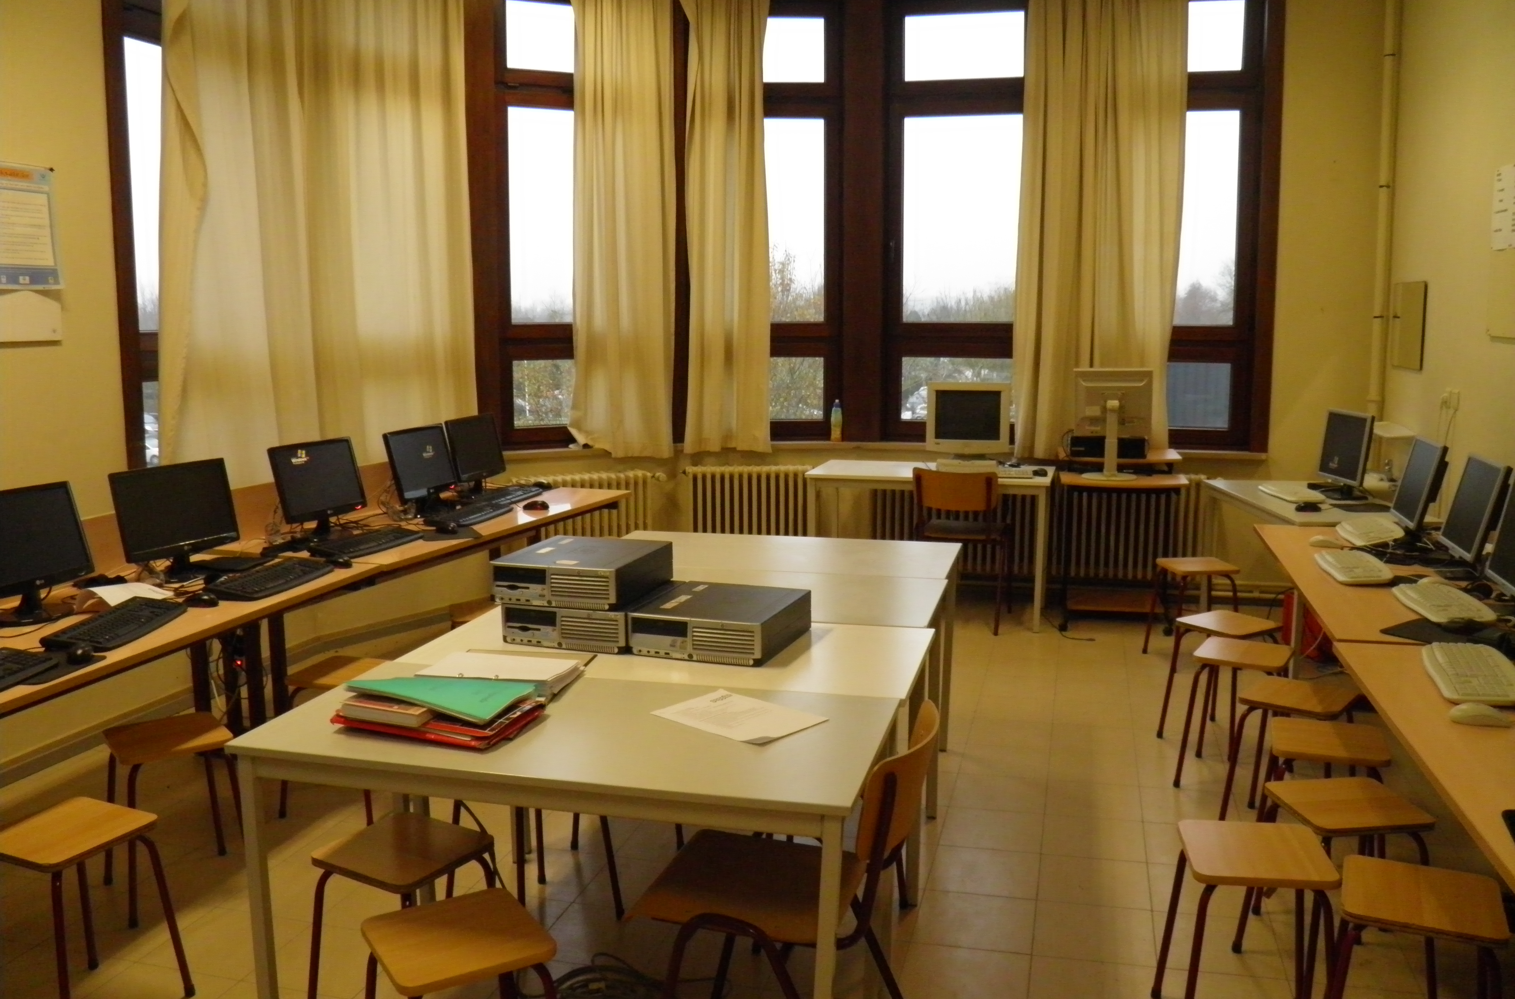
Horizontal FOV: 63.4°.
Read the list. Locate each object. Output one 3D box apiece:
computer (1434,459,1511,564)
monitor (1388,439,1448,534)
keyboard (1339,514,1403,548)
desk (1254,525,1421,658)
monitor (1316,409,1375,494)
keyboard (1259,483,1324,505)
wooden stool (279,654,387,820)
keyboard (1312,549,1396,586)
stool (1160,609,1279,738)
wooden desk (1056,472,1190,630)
[{"bbox_3d":[2.231,0.049,3.818,0.190,0.370,0.375,2,9,14],"label":"computer"},{"bbox_3d":[2.319,-0.017,4.272,0.200,0.380,0.373,2,9,15],"label":"monitor"},{"bbox_3d":[2.245,0.110,4.497,0.165,0.028,0.440,-10,6,16],"label":"keyboard"},{"bbox_3d":[2.081,0.615,3.895,0.780,0.753,1.735,2,9,15],"label":"desk"},{"bbox_3d":[2.579,-0.196,5.363,0.200,0.380,0.375,0,9,-2],"label":"monitor"},{"bbox_3d":[2.368,-0.032,5.438,0.165,0.028,0.450,-2,8,7],"label":"keyboard"},{"bbox_3d":[-1.319,0.766,3.958,0.330,0.448,0.330,2,9,10],"label":"wooden stool"},{"bbox_3d":[1.878,0.206,3.865,0.160,0.035,0.435,2,9,14],"label":"keyboard"},{"bbox_3d":[1.711,0.665,4.461,0.325,0.452,0.325,-6,10,-34],"label":"stool"},{"bbox_3d":[1.894,0.240,6.429,0.640,0.770,0.540,2,9,9],"label":"wooden desk"}]

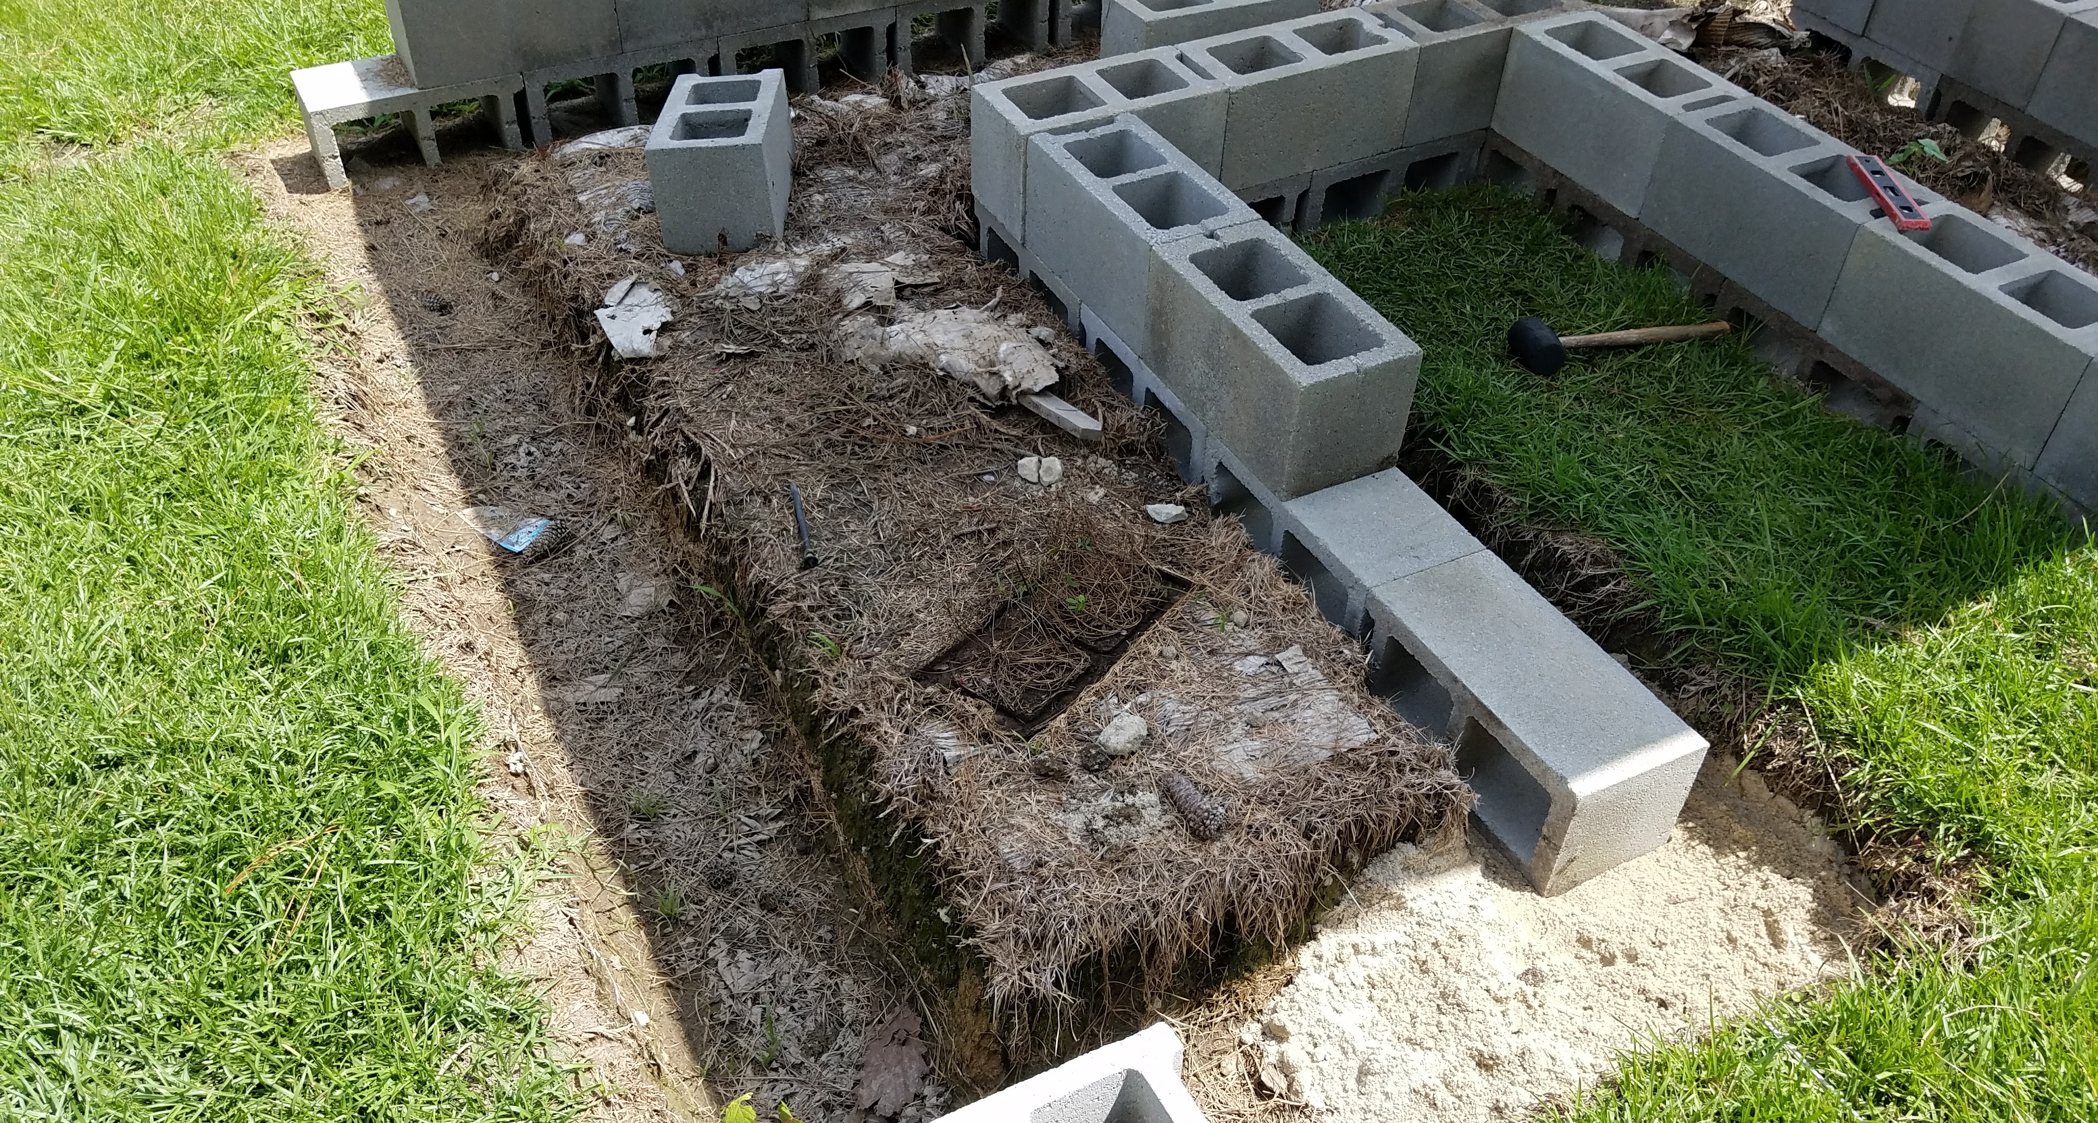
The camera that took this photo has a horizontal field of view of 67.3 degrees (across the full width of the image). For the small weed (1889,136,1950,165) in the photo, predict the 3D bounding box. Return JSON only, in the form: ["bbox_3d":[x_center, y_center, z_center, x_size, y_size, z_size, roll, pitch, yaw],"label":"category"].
[{"bbox_3d":[1.693,-0.798,3.063,0.110,0.050,0.060,0,41,0],"label":"small weed"}]

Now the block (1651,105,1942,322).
[{"bbox_3d":[1.216,-0.581,2.606,0.194,0.195,0.397,-18,45,-21],"label":"block"}]

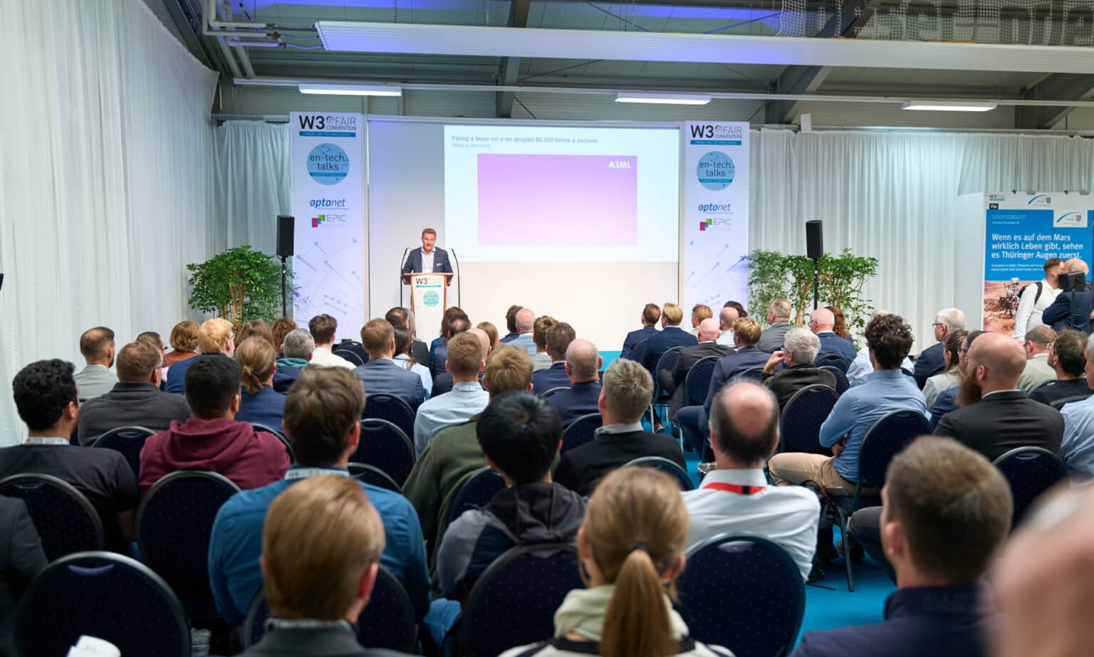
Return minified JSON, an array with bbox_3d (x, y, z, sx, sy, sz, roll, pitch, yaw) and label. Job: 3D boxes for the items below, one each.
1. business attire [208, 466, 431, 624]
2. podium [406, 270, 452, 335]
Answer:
[{"bbox_3d":[-0.606,0.664,2.523,0.550,0.620,0.400,0,3,-7],"label":"business attire"},{"bbox_3d":[-1.451,-0.089,11.214,0.600,1.190,0.480,0,3,-6],"label":"podium"}]

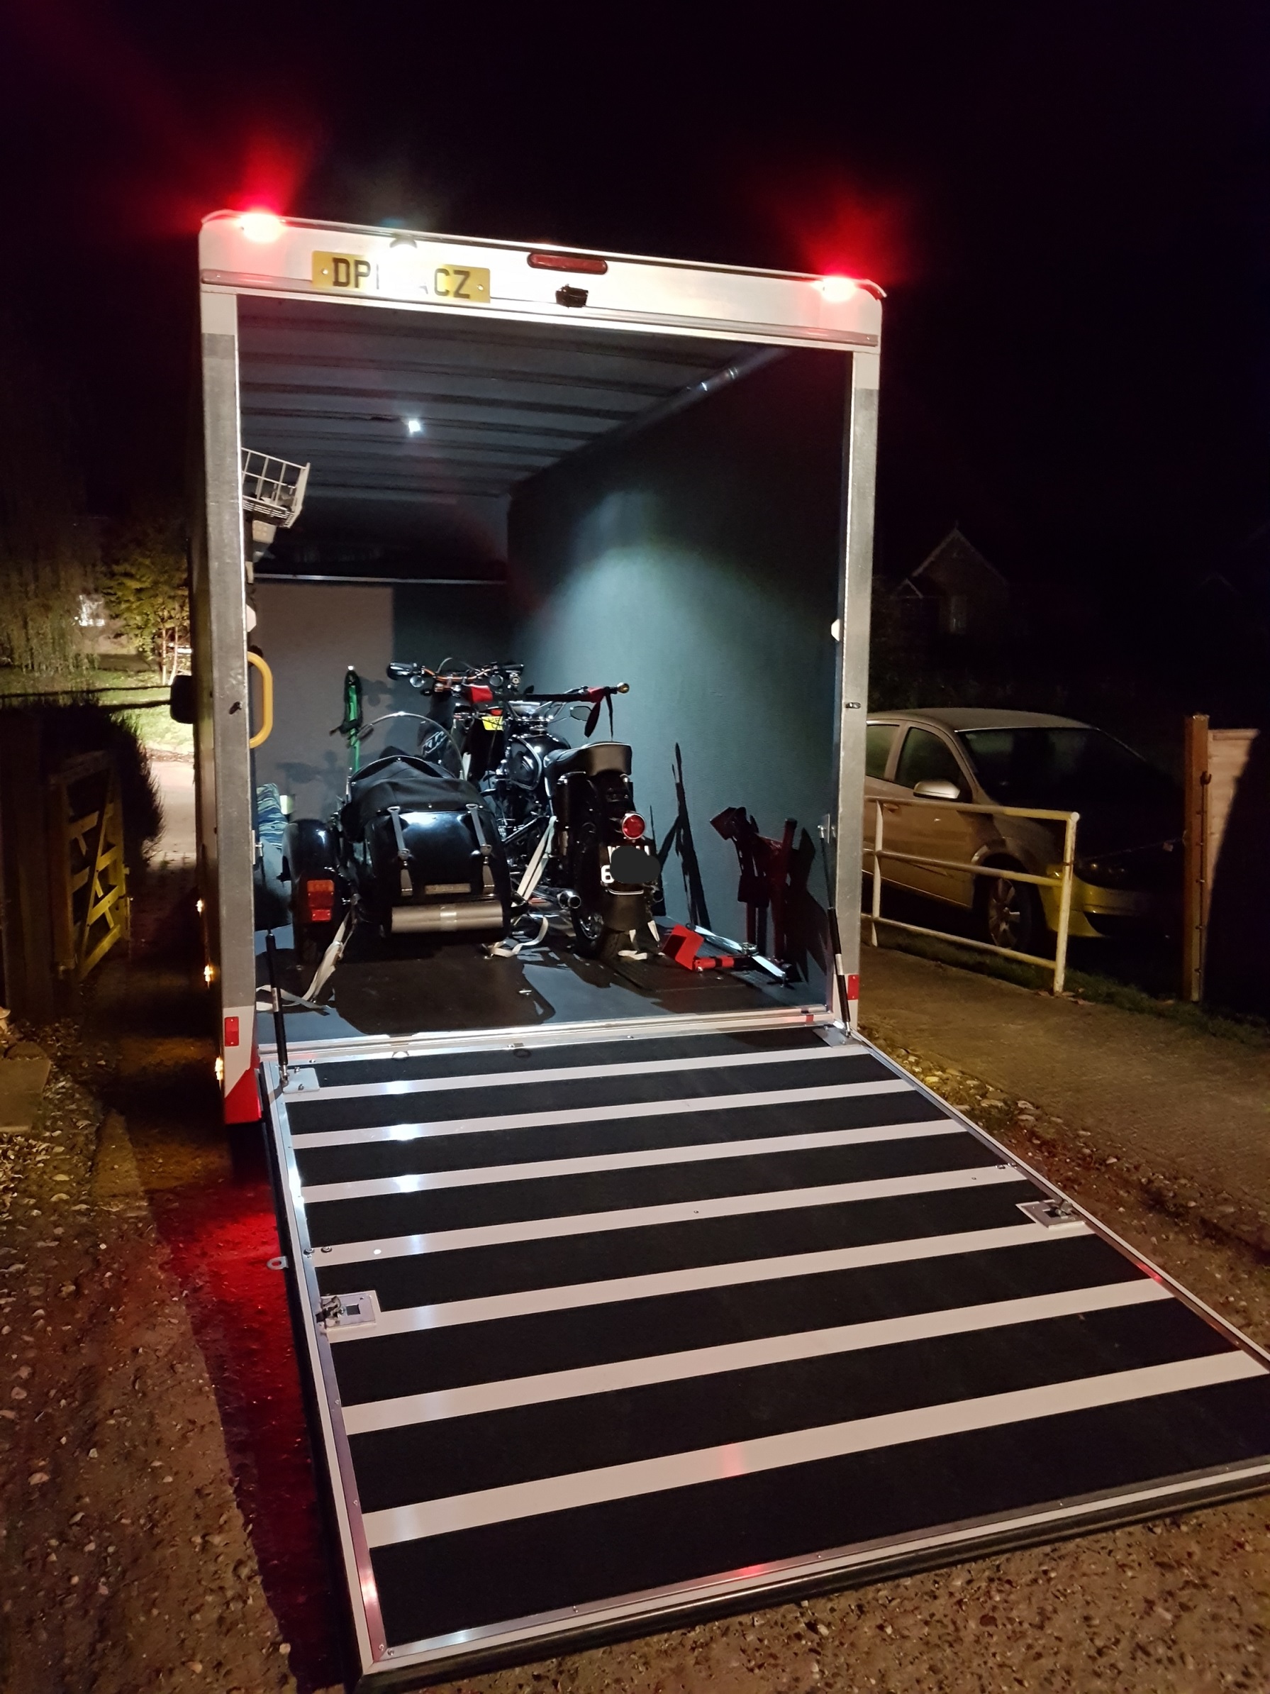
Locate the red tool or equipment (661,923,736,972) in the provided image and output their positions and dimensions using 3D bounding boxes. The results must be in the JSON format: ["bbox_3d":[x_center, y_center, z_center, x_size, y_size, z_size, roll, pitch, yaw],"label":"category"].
[{"bbox_3d":[0.268,0.403,5.113,0.250,0.140,0.240,-2,9,-18],"label":"red tool or equipment"}]

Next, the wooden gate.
[{"bbox_3d":[-2.830,0.083,6.620,0.080,1.020,1.450,-1,8,-12],"label":"wooden gate"}]

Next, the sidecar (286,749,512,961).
[{"bbox_3d":[-1.106,-0.078,5.521,0.870,0.940,1.900,-2,9,-18],"label":"sidecar"}]

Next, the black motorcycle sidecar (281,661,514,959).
[{"bbox_3d":[-1.079,-0.104,5.444,0.880,1.000,2.000,-2,9,-17],"label":"black motorcycle sidecar"}]

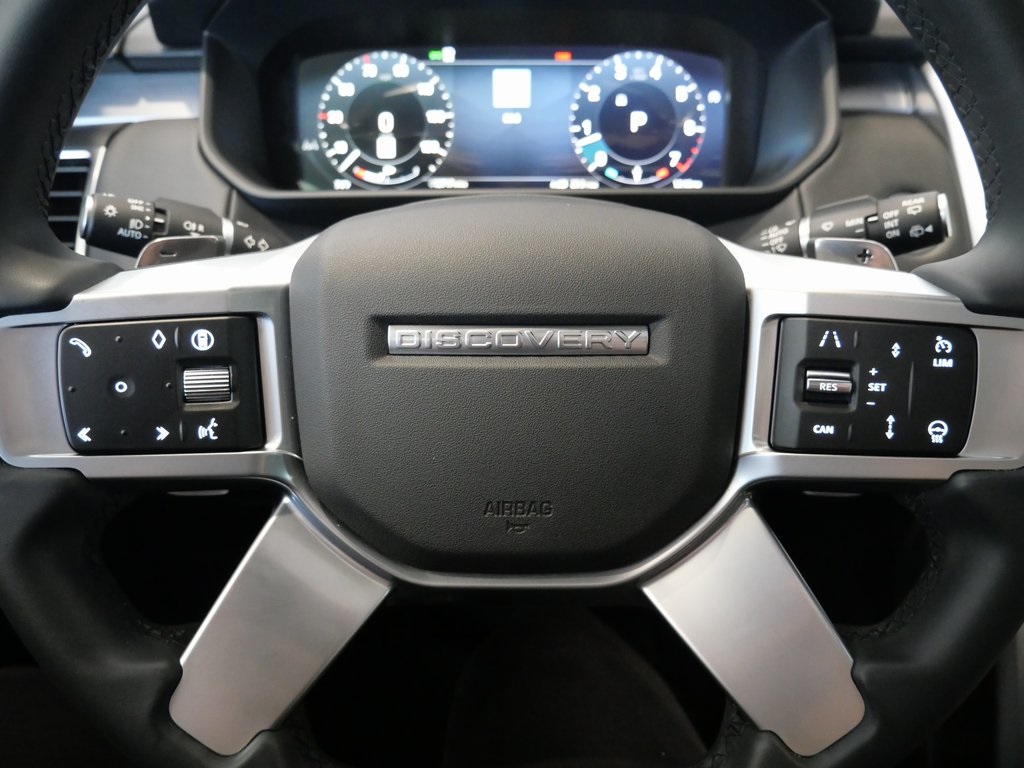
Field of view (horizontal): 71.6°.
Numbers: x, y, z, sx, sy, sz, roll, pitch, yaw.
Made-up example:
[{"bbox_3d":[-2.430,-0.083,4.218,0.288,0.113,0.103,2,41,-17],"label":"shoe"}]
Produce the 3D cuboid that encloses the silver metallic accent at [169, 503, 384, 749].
[{"bbox_3d":[-0.081,0.083,0.242,0.047,0.081,0.018,37,-3,-1],"label":"silver metallic accent"}]

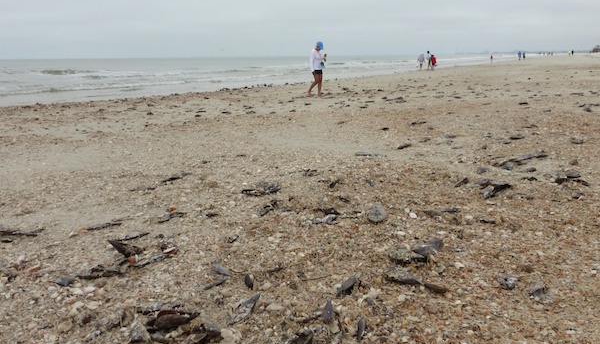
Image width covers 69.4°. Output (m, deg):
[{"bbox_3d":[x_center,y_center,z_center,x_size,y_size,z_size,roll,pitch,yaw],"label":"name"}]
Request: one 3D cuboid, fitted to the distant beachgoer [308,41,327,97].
[{"bbox_3d":[0.523,-3.042,12.904,0.550,1.600,0.480,4,16,16],"label":"distant beachgoer"}]

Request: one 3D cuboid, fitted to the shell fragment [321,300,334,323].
[{"bbox_3d":[0.112,0.567,1.756,0.050,0.040,0.120,1,15,7],"label":"shell fragment"}]

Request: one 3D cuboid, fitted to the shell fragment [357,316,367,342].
[{"bbox_3d":[0.234,0.600,1.646,0.032,0.030,0.115,4,15,16],"label":"shell fragment"}]

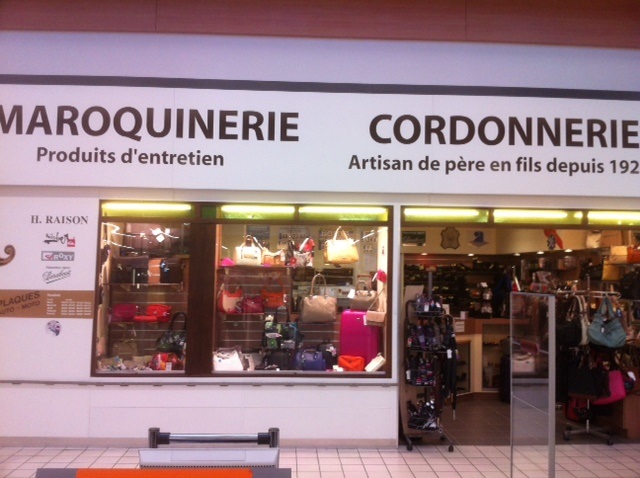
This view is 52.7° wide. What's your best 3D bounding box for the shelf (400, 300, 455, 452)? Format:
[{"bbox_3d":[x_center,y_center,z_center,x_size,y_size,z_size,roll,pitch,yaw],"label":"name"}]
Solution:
[{"bbox_3d":[1.077,1.315,6.386,0.490,1.440,0.440,1,-3,9],"label":"shelf"}]

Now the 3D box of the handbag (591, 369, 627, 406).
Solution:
[{"bbox_3d":[3.014,1.546,6.750,0.360,0.340,0.160,3,-3,-33],"label":"handbag"}]

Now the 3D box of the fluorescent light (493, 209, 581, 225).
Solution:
[{"bbox_3d":[2.168,-0.219,6.504,0.901,0.157,0.100,1,-3,-3],"label":"fluorescent light"}]

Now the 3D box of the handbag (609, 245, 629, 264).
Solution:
[{"bbox_3d":[3.505,0.186,7.587,0.220,0.220,0.120,0,-3,12],"label":"handbag"}]

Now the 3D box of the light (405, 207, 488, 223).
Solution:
[{"bbox_3d":[1.245,-0.238,6.458,0.858,0.154,0.100,1,-3,-3],"label":"light"}]

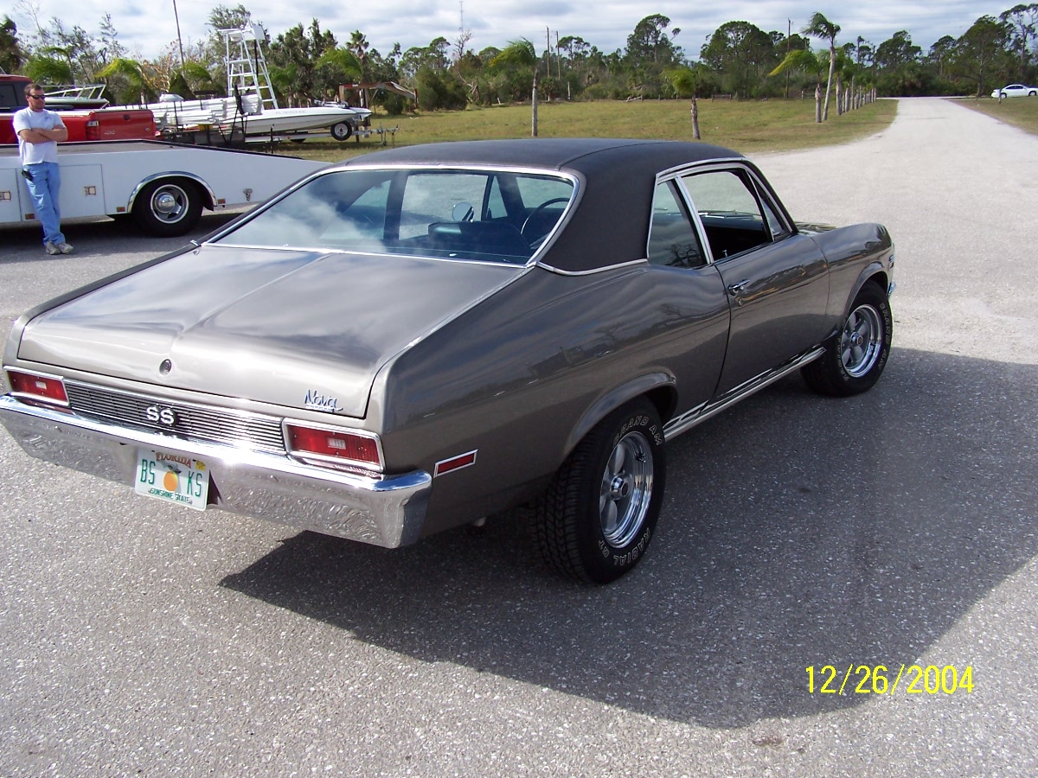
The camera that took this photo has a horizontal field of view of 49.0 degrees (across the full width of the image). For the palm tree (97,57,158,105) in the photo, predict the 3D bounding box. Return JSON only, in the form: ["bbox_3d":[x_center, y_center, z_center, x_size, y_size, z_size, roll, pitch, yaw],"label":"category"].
[{"bbox_3d":[-15.526,-11.488,45.446,2.214,3.332,1.992,-6,15,-17],"label":"palm tree"}]

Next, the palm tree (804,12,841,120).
[{"bbox_3d":[14.412,-15.403,54.464,1.748,4.926,1.574,3,15,14],"label":"palm tree"}]

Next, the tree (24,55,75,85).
[{"bbox_3d":[-18.517,-11.488,45.324,1.843,3.529,1.659,-7,16,-20],"label":"tree"}]

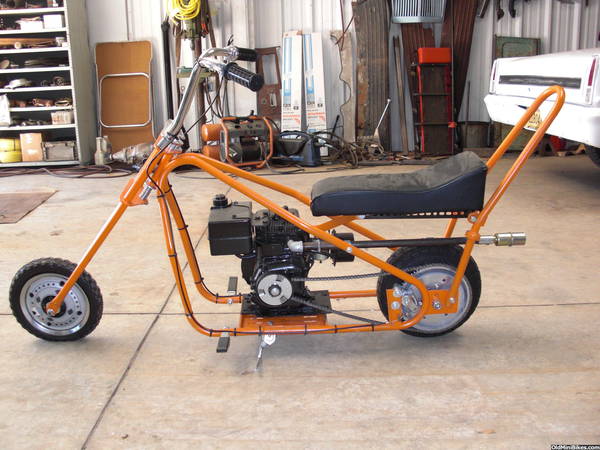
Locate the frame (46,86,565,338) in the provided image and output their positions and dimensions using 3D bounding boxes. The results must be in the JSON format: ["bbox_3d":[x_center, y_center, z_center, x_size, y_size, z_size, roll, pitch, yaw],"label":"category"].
[{"bbox_3d":[-0.027,-0.036,1.726,1.397,0.667,0.229,-1,22,0],"label":"frame"}]

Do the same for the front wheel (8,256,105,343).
[{"bbox_3d":[-0.708,0.222,1.825,0.262,0.262,0.069,-1,22,-2],"label":"front wheel"}]

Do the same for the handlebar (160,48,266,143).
[{"bbox_3d":[-0.215,-0.339,1.611,0.281,0.214,0.545,-2,22,-3],"label":"handlebar"}]

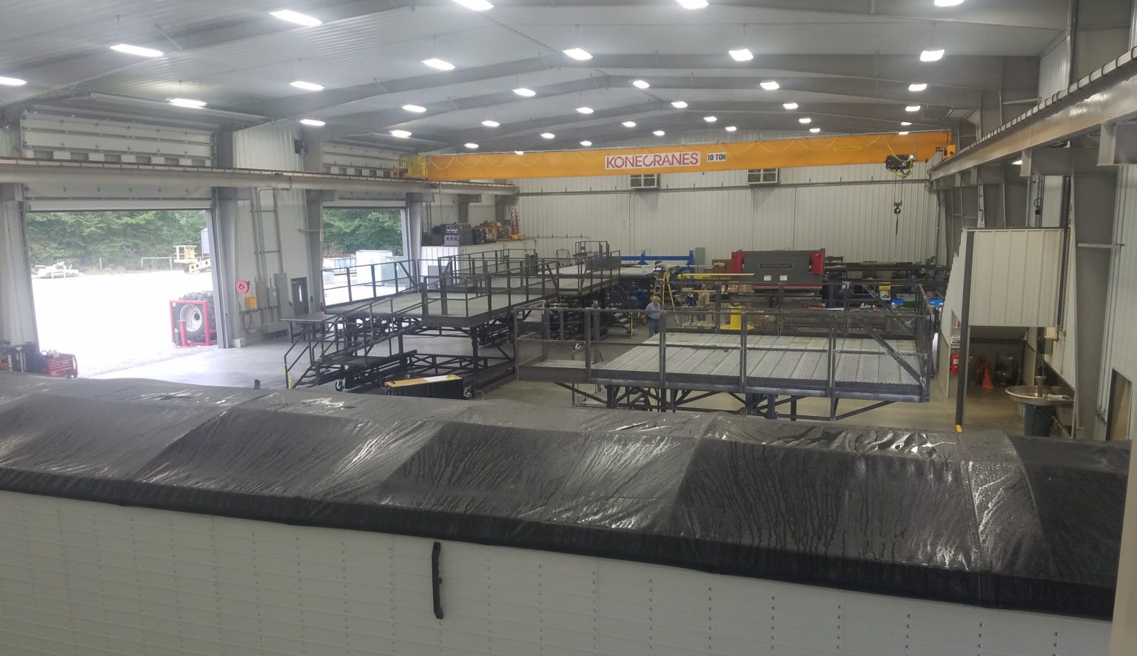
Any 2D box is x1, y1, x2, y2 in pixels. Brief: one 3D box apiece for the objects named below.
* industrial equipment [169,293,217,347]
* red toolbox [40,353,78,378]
[{"bbox_3d":[-14.151,-0.389,32.635,1.720,1.960,1.250,2,8,20],"label":"industrial equipment"},{"bbox_3d":[-15.403,1.215,25.754,0.440,0.750,0.920,2,8,20],"label":"red toolbox"}]

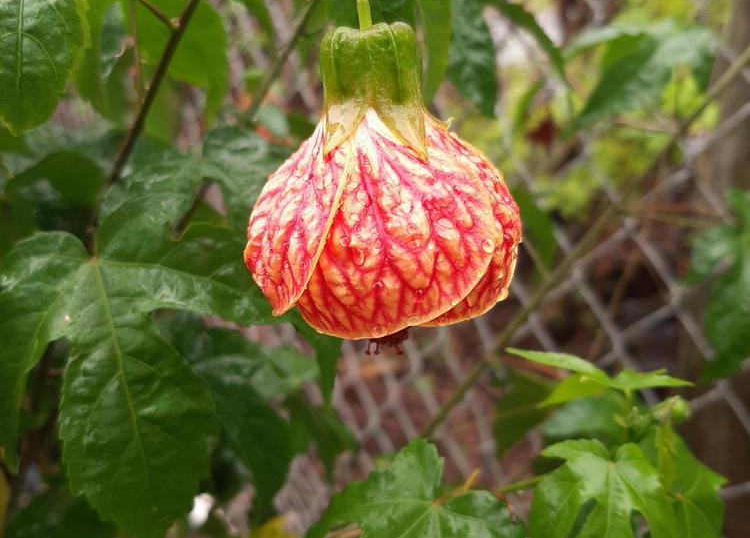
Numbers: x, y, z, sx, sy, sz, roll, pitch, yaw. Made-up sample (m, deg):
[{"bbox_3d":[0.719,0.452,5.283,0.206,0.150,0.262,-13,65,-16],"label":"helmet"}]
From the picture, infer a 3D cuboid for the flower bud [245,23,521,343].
[{"bbox_3d":[0.002,-0.017,0.150,0.053,0.060,0.052,-2,13,0],"label":"flower bud"}]

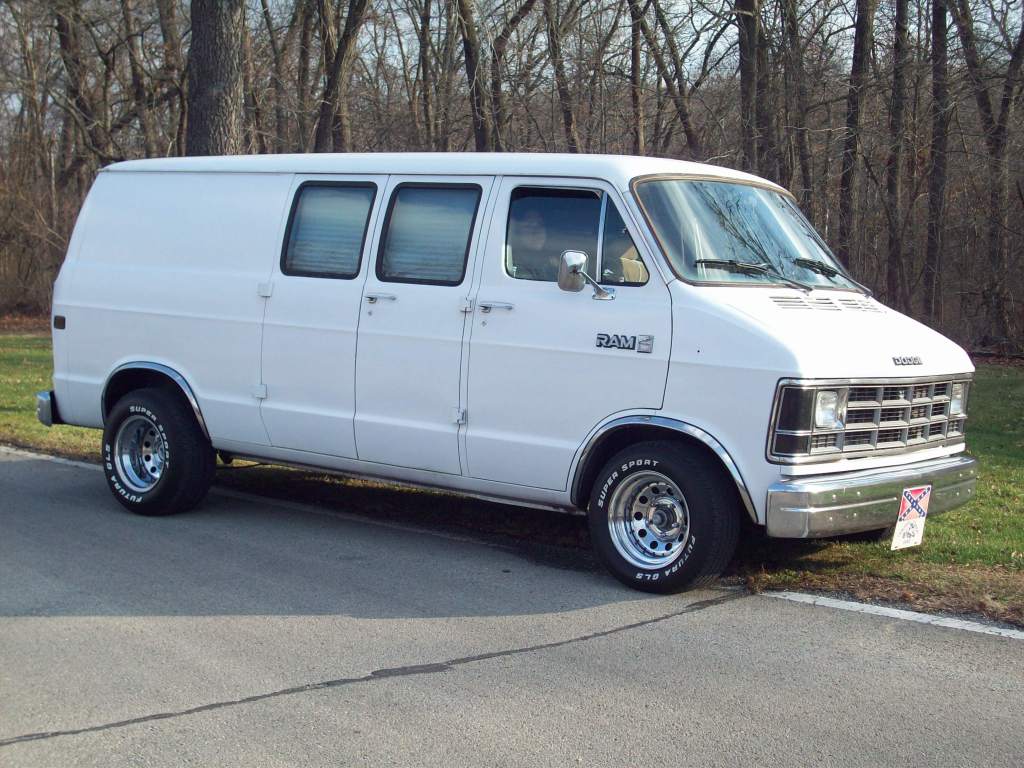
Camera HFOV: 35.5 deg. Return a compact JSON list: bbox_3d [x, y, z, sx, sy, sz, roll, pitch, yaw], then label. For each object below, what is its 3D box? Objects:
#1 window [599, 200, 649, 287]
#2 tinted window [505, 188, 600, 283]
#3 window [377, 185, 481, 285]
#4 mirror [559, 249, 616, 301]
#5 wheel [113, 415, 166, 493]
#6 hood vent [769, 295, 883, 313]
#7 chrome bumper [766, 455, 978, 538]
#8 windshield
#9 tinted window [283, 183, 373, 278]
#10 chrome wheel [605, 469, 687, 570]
[{"bbox_3d":[0.498,-0.621,6.867,0.303,0.413,0.040,6,-10,37],"label":"window"},{"bbox_3d":[0.185,-0.666,7.107,0.555,0.430,0.040,6,-10,37],"label":"tinted window"},{"bbox_3d":[-0.390,-0.705,7.534,0.550,0.496,0.040,6,-10,37],"label":"window"},{"bbox_3d":[0.324,-0.465,6.799,0.180,0.200,0.210,6,5,37],"label":"mirror"},{"bbox_3d":[-1.962,0.379,8.803,0.417,0.417,0.230,6,5,37],"label":"wheel"},{"bbox_3d":[1.440,-0.354,7.306,0.110,0.030,0.990,40,24,29],"label":"hood vent"},{"bbox_3d":[1.696,0.484,7.124,0.250,0.225,1.880,6,5,37],"label":"chrome bumper"},{"bbox_3d":[1.168,-0.682,7.490,0.110,0.650,1.830,-41,-22,31],"label":"windshield"},{"bbox_3d":[-0.904,-0.762,7.923,0.545,0.497,0.040,6,-10,37],"label":"tinted window"},{"bbox_3d":[0.644,0.578,6.883,0.417,0.417,0.210,7,5,39],"label":"chrome wheel"}]

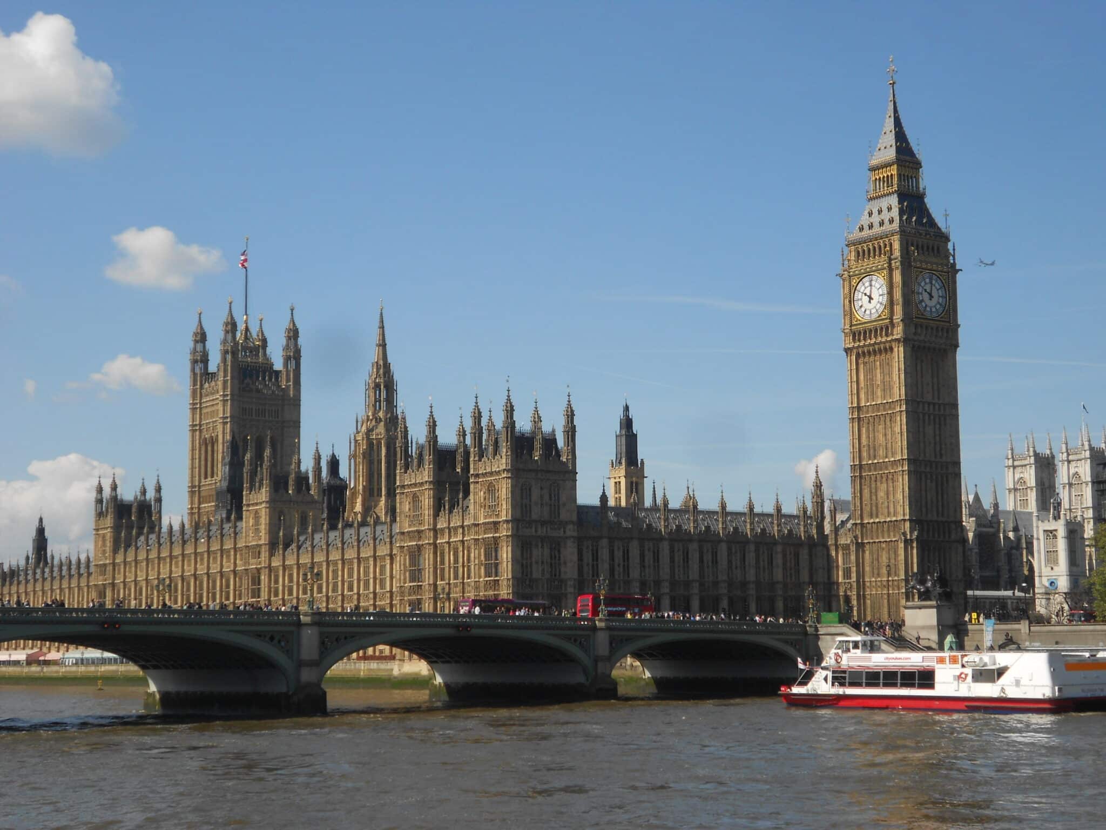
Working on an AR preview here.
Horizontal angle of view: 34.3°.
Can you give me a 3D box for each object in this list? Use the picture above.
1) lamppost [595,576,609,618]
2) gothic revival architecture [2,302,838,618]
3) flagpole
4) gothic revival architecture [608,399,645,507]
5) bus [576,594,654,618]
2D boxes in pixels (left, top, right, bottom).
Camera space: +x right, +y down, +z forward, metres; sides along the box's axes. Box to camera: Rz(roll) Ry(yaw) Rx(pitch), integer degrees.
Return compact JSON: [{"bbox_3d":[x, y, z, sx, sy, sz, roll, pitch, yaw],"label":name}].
[{"bbox_3d":[4.942,18.293,180.192,1.500,4.200,0.600,6,-10,-42],"label":"lamppost"},{"bbox_3d":[-43.860,2.422,393.254,93.000,98.000,268.000,4,-9,-35],"label":"gothic revival architecture"},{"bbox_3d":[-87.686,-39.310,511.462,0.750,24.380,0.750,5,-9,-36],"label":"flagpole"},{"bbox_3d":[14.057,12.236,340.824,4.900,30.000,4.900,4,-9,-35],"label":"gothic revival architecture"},{"bbox_3d":[7.341,23.180,208.045,10.300,4.400,2.540,6,-10,-42],"label":"bus"}]

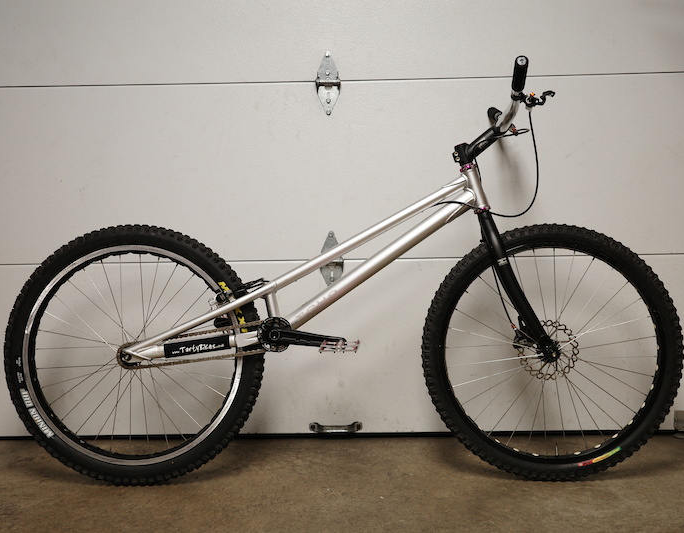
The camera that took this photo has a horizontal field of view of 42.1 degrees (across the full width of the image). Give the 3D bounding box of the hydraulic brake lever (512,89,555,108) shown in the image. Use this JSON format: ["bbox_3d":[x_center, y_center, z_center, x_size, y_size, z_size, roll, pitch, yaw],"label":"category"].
[{"bbox_3d":[0.434,-0.382,2.023,0.088,0.040,0.140,-1,1,5],"label":"hydraulic brake lever"}]

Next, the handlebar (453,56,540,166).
[{"bbox_3d":[0.361,-0.355,2.269,0.170,0.210,0.710,-1,1,5],"label":"handlebar"}]

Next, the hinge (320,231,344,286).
[{"bbox_3d":[-0.029,-0.011,2.665,0.071,0.187,0.030,-1,4,1],"label":"hinge"}]

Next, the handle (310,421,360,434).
[{"bbox_3d":[-0.018,0.489,2.696,0.162,0.029,0.044,-1,4,1],"label":"handle"}]

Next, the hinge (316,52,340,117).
[{"bbox_3d":[-0.040,-0.539,2.625,0.071,0.187,0.030,-1,4,1],"label":"hinge"}]

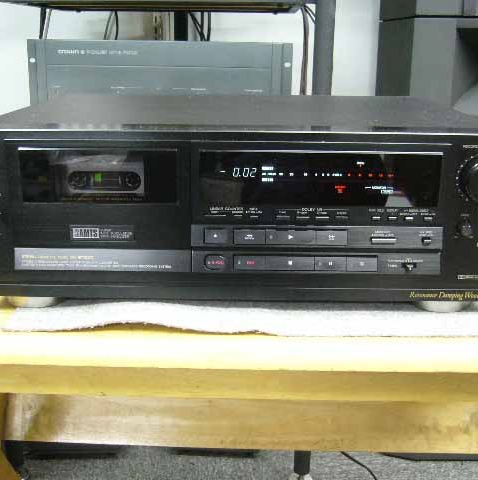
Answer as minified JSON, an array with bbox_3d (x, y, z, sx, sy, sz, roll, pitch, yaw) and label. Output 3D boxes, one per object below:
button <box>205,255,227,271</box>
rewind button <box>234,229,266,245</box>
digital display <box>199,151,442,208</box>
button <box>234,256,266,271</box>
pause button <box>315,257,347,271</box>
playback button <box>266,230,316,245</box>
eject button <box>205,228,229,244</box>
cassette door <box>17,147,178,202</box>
[{"bbox_3d":[-0.019,0.018,0.517,0.017,0.013,0.006,1,17,0],"label":"button"},{"bbox_3d":[0.009,-0.002,0.510,0.025,0.012,0.006,1,17,0],"label":"rewind button"},{"bbox_3d":[0.063,-0.047,0.500,0.186,0.044,0.006,1,17,0],"label":"digital display"},{"bbox_3d":[0.009,0.019,0.517,0.025,0.012,0.006,1,17,0],"label":"button"},{"bbox_3d":[0.074,0.020,0.517,0.025,0.012,0.006,1,17,0],"label":"pause button"},{"bbox_3d":[0.041,-0.002,0.510,0.039,0.012,0.006,1,17,0],"label":"playback button"},{"bbox_3d":[-0.018,-0.002,0.510,0.017,0.012,0.006,1,17,0],"label":"eject button"},{"bbox_3d":[-0.108,-0.050,0.502,0.122,0.043,0.010,1,17,0],"label":"cassette door"}]

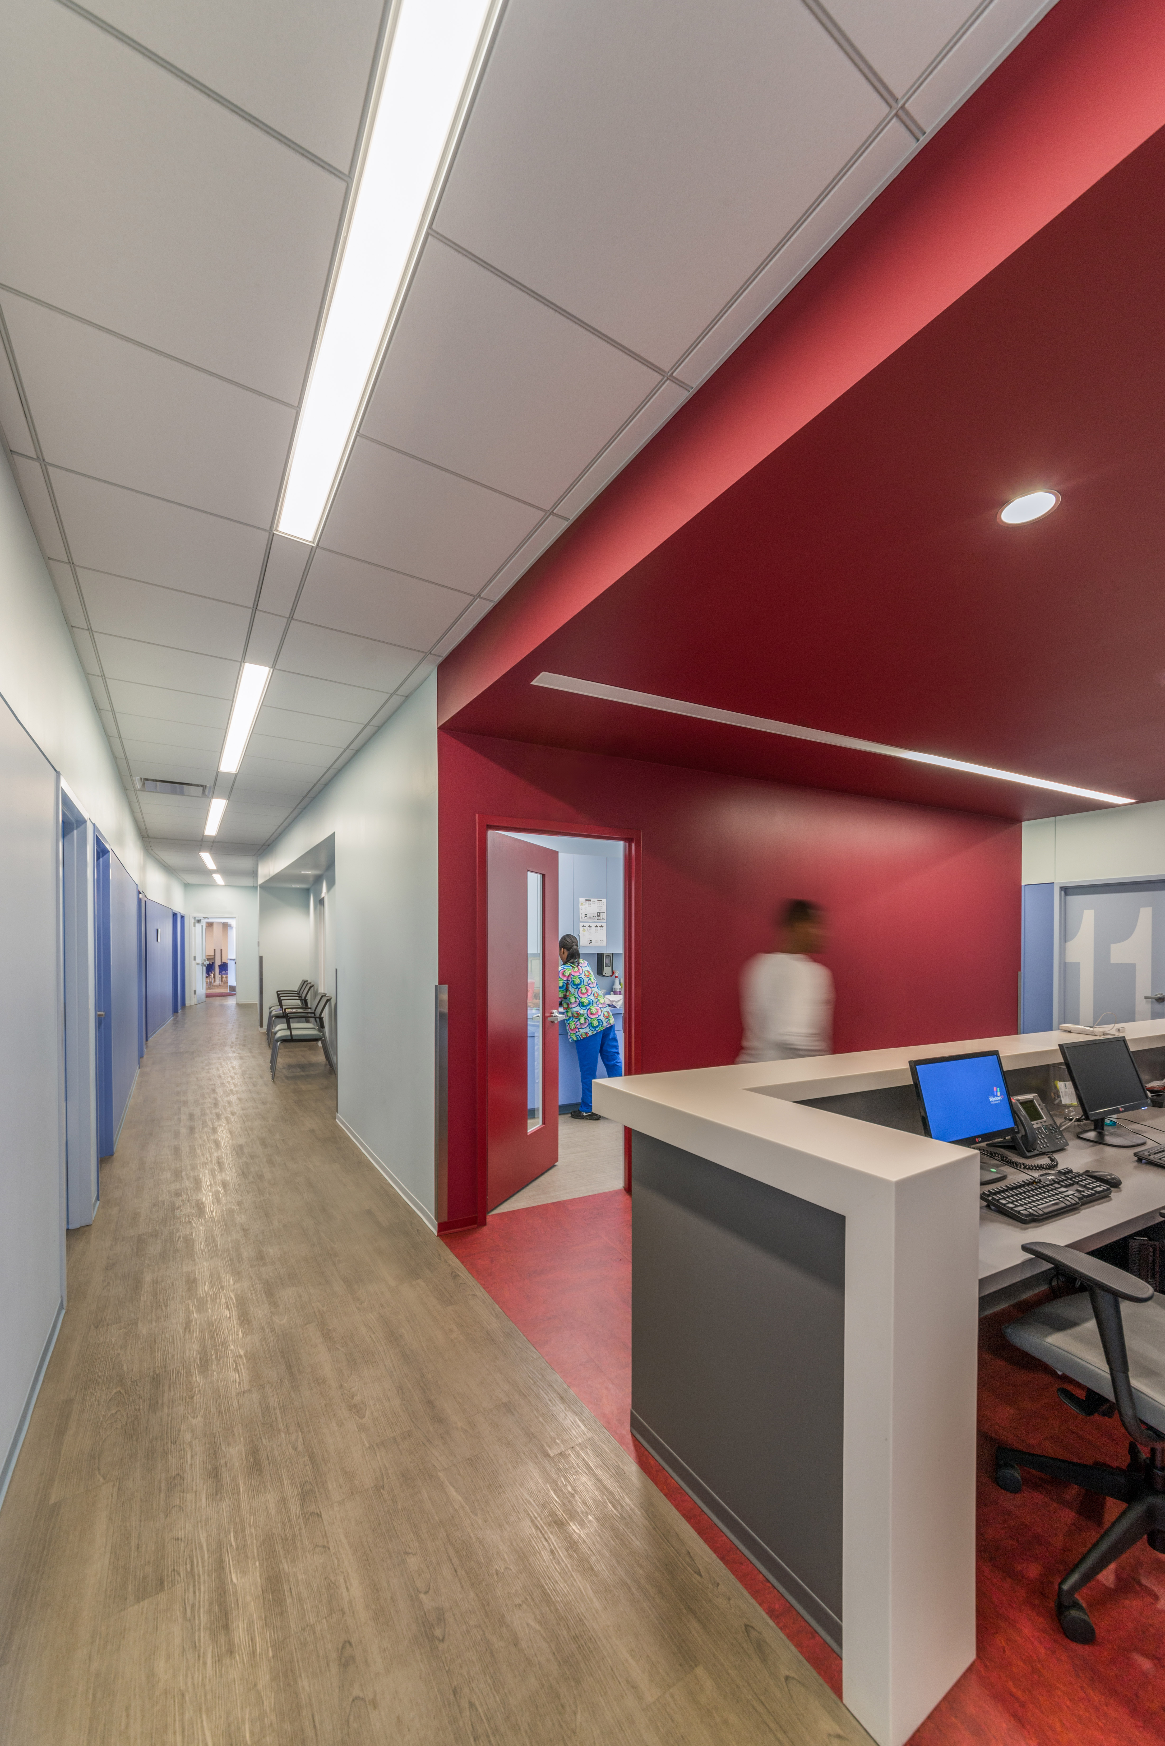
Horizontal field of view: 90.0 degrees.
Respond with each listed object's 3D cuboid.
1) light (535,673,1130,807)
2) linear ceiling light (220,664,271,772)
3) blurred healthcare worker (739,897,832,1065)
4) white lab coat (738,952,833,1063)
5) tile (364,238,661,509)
[{"bbox_3d":[2.156,-0.722,3.644,5.200,0.060,0.120,3,-7,-26],"label":"light"},{"bbox_3d":[-2.417,-1.014,4.109,0.145,0.060,2.410,4,-8,-34],"label":"linear ceiling light"},{"bbox_3d":[1.023,1.023,2.864,0.330,1.770,0.490,6,-9,-40],"label":"blurred healthcare worker"},{"bbox_3d":[1.023,0.788,2.875,0.320,0.780,0.490,6,-9,-40],"label":"white lab coat"},{"bbox_3d":[-0.215,-1.292,1.602,0.610,0.020,0.600,4,-8,-32],"label":"tile"}]

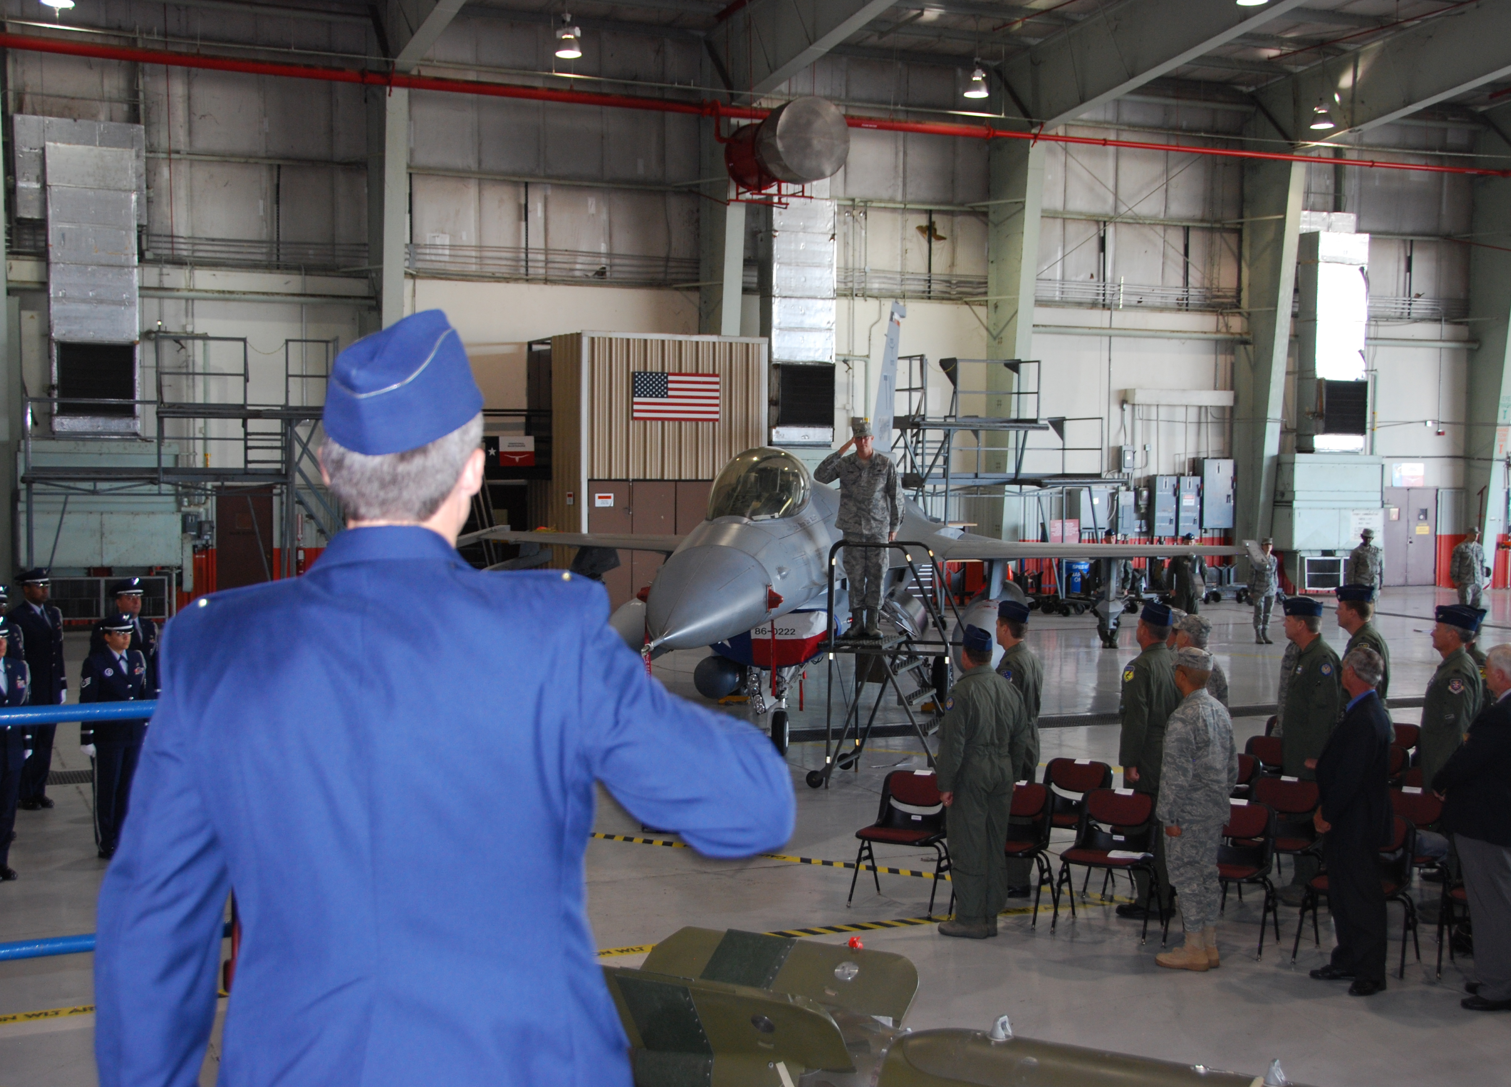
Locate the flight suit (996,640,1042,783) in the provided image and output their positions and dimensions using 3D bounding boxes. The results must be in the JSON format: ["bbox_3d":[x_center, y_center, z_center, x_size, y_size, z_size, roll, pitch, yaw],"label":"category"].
[{"bbox_3d":[1.624,1.404,12.050,0.330,1.540,0.520,2,3,37],"label":"flight suit"}]

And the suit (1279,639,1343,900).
[{"bbox_3d":[3.461,1.379,11.843,0.330,1.590,0.540,1,2,12],"label":"suit"}]

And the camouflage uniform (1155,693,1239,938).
[{"bbox_3d":[2.411,1.444,10.383,0.320,1.340,0.500,2,3,33],"label":"camouflage uniform"}]

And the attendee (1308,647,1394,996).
[{"bbox_3d":[3.141,1.447,10.009,0.370,1.760,0.510,0,2,4],"label":"attendee"}]

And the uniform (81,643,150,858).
[{"bbox_3d":[-4.373,1.414,12.950,0.470,1.410,0.300,-2,3,-38],"label":"uniform"}]

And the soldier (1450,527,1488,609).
[{"bbox_3d":[11.847,0.636,31.444,0.550,1.800,0.340,0,2,-12],"label":"soldier"}]

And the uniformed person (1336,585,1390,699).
[{"bbox_3d":[4.148,1.240,13.028,0.350,1.924,0.530,1,2,24],"label":"uniformed person"}]

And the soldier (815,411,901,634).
[{"bbox_3d":[0.894,-0.135,16.200,0.750,1.860,0.420,1,3,5],"label":"soldier"}]

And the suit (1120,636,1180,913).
[{"bbox_3d":[2.421,1.390,11.506,0.320,1.580,0.530,2,2,38],"label":"suit"}]

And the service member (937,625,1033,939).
[{"bbox_3d":[1.330,1.373,11.033,0.340,1.790,0.520,2,3,44],"label":"service member"}]

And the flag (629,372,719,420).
[{"bbox_3d":[-1.300,-2.435,31.500,1.520,0.810,0.040,-1,3,-24],"label":"flag"}]

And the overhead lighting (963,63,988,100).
[{"bbox_3d":[3.128,-6.572,26.963,0.360,0.520,0.360,0,3,0],"label":"overhead lighting"}]

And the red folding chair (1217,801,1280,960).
[{"bbox_3d":[2.680,1.892,10.885,0.540,0.800,0.530,2,3,29],"label":"red folding chair"}]

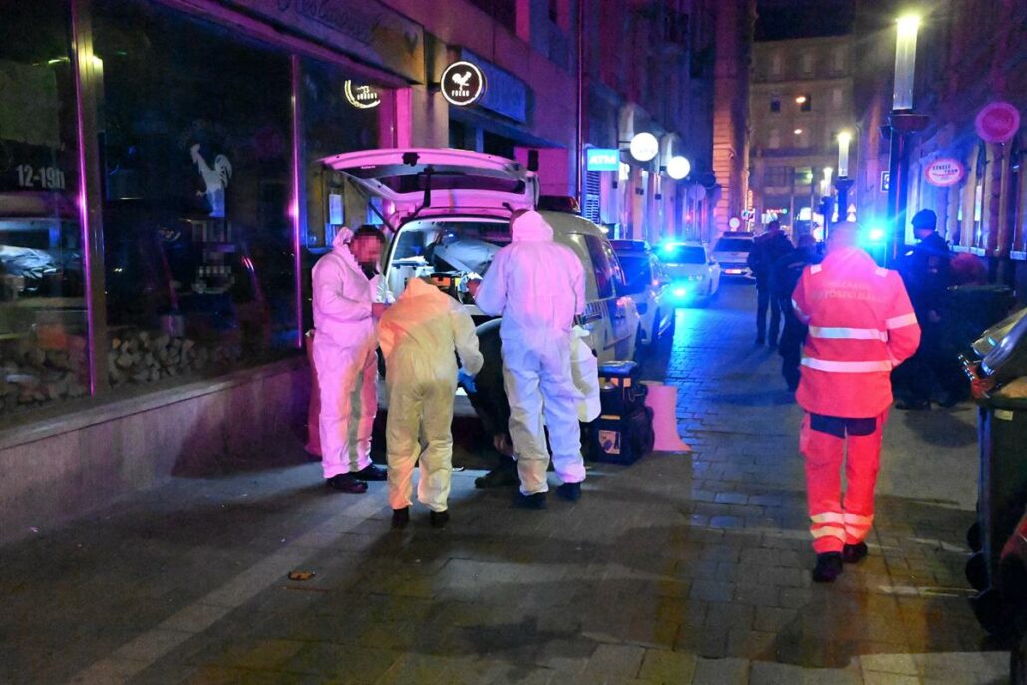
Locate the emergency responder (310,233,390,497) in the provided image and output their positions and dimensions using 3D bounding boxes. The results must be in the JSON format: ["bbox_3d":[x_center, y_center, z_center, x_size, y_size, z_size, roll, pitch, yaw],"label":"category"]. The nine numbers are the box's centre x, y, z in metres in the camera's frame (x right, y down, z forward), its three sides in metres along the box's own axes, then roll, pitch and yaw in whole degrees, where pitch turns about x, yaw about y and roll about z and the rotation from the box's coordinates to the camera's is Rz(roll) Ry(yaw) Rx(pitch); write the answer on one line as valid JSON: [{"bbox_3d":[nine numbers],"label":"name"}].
[{"bbox_3d":[-1.055,0.090,7.062,0.500,1.700,0.550,2,6,15],"label":"emergency responder"}]

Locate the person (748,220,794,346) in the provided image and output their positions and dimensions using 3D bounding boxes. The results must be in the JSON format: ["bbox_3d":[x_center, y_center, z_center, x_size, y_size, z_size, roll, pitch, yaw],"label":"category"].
[{"bbox_3d":[3.742,-0.848,15.708,0.600,1.780,0.420,1,6,12],"label":"person"}]

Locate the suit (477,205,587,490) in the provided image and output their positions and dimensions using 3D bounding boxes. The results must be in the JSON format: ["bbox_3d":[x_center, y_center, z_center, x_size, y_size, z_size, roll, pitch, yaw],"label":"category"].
[{"bbox_3d":[0.090,0.082,6.657,0.680,1.800,0.550,-1,6,-7],"label":"suit"}]

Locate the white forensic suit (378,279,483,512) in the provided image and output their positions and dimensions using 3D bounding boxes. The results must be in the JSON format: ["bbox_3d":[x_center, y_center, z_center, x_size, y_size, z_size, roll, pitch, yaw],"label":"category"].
[{"bbox_3d":[-0.495,0.312,6.378,0.600,1.400,0.700,1,6,7],"label":"white forensic suit"}]

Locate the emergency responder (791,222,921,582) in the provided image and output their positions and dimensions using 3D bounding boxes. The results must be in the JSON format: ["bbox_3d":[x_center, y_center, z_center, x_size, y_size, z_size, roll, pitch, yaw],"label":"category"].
[{"bbox_3d":[1.660,0.255,5.290,0.660,1.740,0.450,2,6,14],"label":"emergency responder"}]

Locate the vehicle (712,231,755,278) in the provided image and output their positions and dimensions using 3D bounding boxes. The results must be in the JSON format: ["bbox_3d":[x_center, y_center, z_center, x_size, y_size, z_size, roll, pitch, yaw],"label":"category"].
[{"bbox_3d":[8.084,-3.109,38.335,1.850,1.600,4.500,2,6,15],"label":"vehicle"}]

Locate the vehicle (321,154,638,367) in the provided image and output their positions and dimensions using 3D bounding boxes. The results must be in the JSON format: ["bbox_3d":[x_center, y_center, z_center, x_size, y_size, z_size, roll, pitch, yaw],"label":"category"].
[{"bbox_3d":[0.036,-0.396,9.567,1.820,2.150,5.000,2,6,15],"label":"vehicle"}]

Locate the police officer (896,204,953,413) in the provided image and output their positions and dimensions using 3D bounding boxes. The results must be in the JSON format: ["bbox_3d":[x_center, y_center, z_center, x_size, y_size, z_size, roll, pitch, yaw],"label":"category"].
[{"bbox_3d":[3.842,-0.306,10.154,0.500,1.850,0.550,3,7,25],"label":"police officer"}]

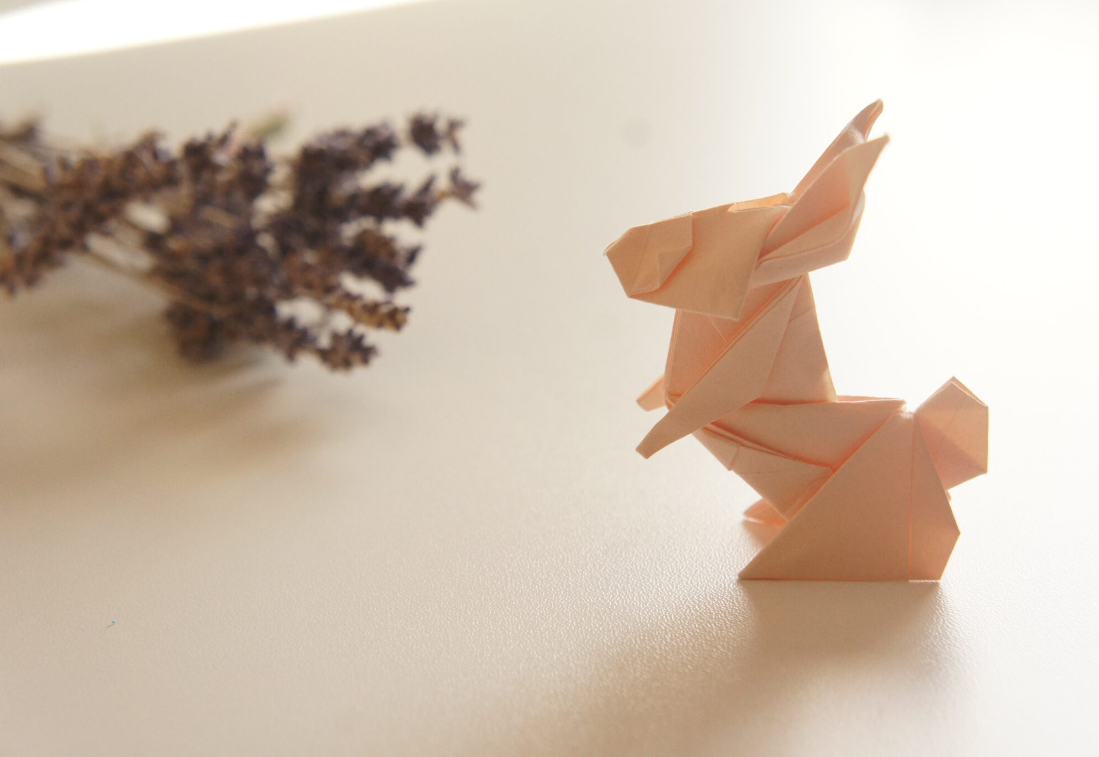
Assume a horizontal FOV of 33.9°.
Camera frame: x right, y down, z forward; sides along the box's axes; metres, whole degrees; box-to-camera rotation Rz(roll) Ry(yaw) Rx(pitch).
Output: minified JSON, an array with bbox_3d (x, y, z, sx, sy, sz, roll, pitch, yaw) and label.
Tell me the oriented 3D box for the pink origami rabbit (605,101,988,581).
[{"bbox_3d":[0.039,-0.006,0.284,0.062,0.074,0.024,3,23,7],"label":"pink origami rabbit"}]

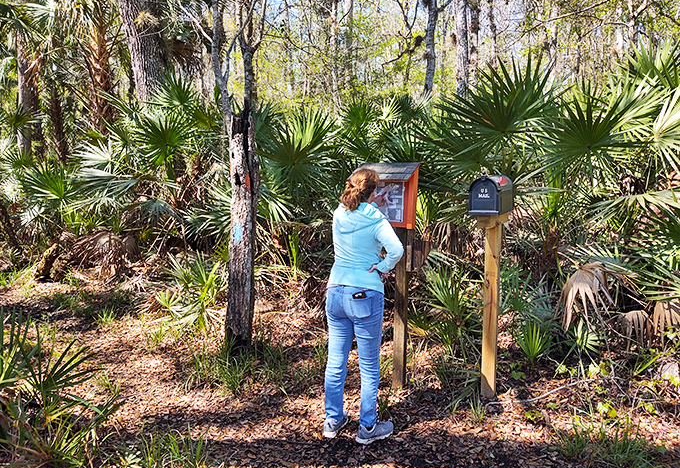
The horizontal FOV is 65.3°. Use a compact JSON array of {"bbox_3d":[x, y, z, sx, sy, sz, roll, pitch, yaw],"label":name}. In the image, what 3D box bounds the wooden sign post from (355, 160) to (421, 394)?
[{"bbox_3d":[0.334,0.328,3.970,0.460,1.715,0.320,3,8,25],"label":"wooden sign post"}]

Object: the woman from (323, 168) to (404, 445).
[{"bbox_3d":[0.169,0.424,3.337,0.480,1.680,0.500,3,8,25],"label":"woman"}]

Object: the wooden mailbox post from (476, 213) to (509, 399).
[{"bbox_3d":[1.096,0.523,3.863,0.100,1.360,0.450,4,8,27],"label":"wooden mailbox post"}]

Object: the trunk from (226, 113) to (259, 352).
[{"bbox_3d":[-0.895,-0.034,4.903,0.280,2.200,0.280,0,7,0],"label":"trunk"}]

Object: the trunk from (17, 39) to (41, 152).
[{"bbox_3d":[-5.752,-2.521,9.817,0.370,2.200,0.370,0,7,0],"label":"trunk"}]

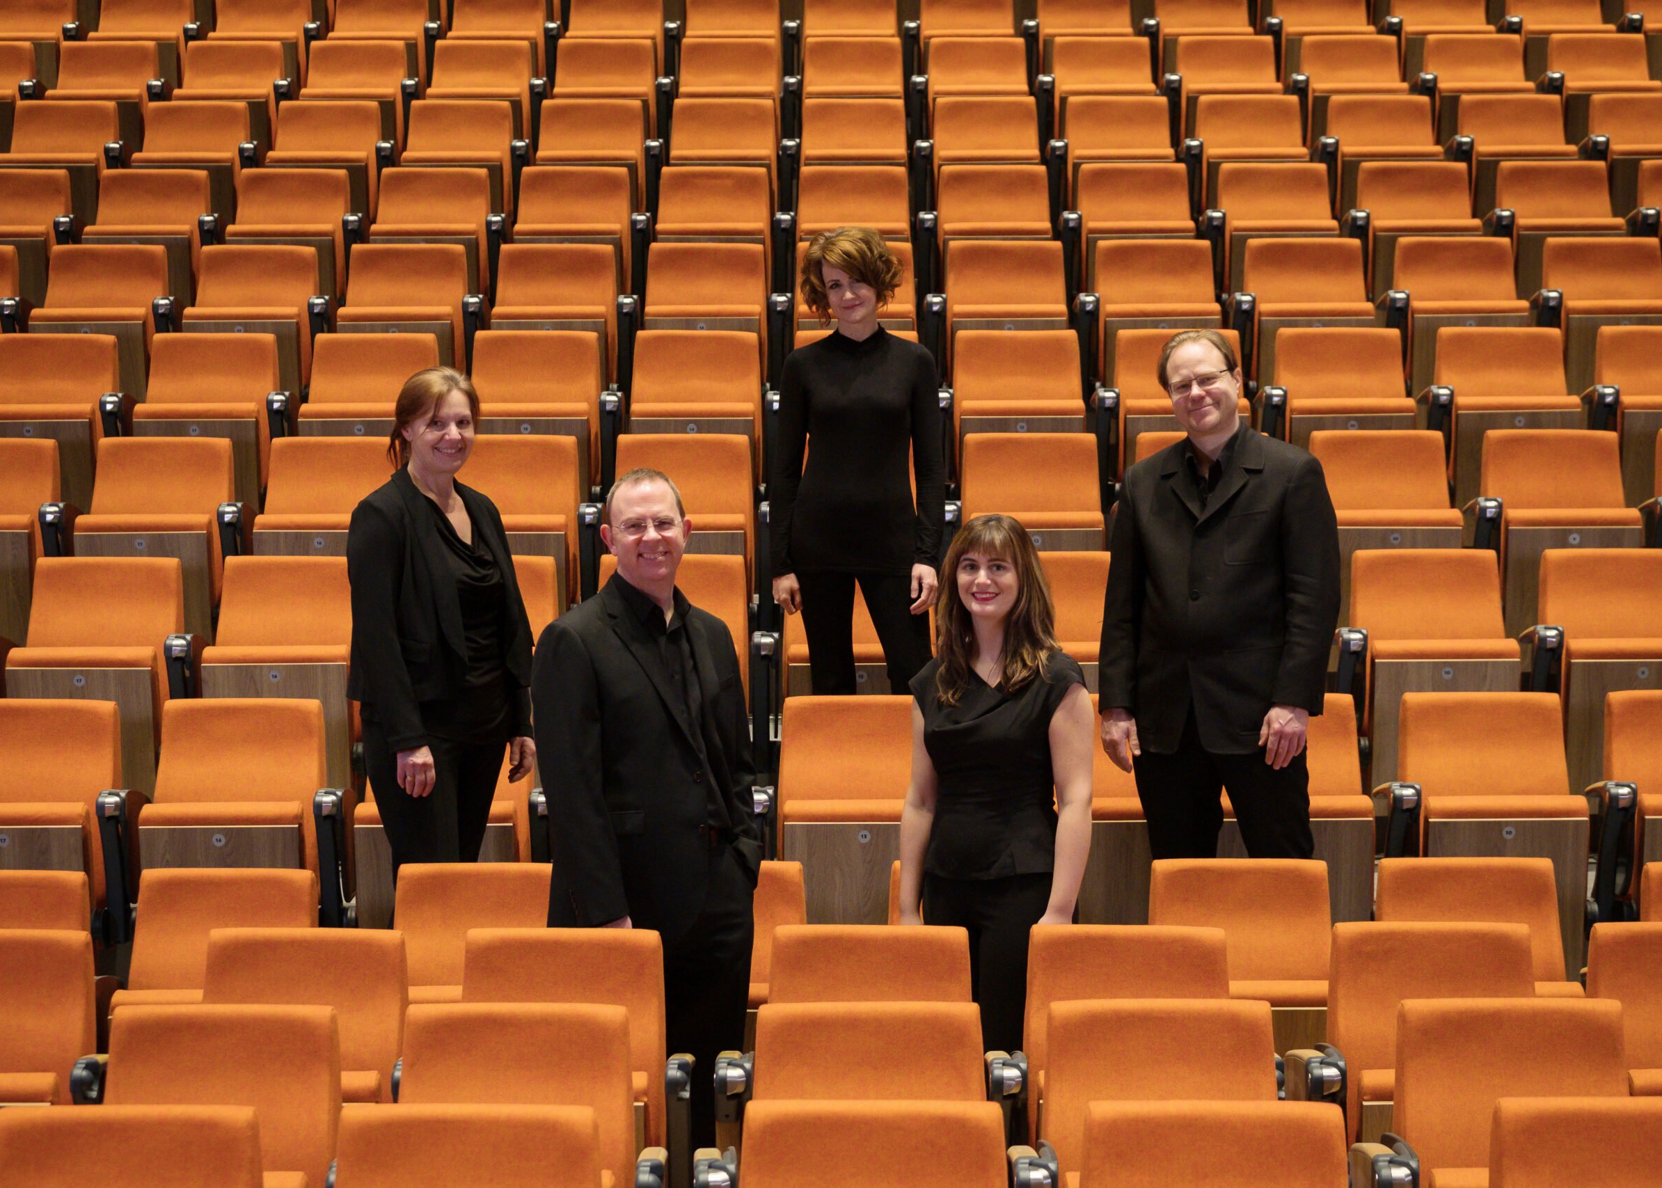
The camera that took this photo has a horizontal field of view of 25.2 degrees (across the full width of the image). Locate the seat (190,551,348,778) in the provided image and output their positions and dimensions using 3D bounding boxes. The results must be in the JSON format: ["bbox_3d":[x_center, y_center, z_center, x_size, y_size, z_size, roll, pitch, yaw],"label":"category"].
[{"bbox_3d":[-1.529,0.280,10.462,0.530,0.770,0.500,0,3,0],"label":"seat"}]

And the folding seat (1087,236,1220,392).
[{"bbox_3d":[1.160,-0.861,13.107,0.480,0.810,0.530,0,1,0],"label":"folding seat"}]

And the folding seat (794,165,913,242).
[{"bbox_3d":[0.085,-1.257,14.162,0.530,0.770,0.500,0,3,0],"label":"folding seat"}]

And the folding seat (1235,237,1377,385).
[{"bbox_3d":[1.663,-0.856,13.069,0.550,0.820,0.530,0,4,0],"label":"folding seat"}]

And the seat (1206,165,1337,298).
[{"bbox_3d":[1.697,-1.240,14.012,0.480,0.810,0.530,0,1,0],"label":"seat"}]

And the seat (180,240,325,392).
[{"bbox_3d":[-2.101,-0.855,13.516,0.475,0.830,0.510,0,3,0],"label":"seat"}]

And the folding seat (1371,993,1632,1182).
[{"bbox_3d":[1.238,1.157,6.671,0.550,0.820,0.530,0,4,0],"label":"folding seat"}]

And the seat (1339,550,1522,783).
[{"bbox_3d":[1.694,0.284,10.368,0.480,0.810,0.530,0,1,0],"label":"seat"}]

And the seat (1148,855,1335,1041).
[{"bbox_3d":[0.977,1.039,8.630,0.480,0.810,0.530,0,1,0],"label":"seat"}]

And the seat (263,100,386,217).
[{"bbox_3d":[-2.100,-1.641,15.426,0.475,0.830,0.510,0,3,0],"label":"seat"}]

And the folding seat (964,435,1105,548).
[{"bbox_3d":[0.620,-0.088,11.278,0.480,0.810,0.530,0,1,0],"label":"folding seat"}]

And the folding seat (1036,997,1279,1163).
[{"bbox_3d":[0.632,1.218,6.937,0.475,0.870,0.510,0,3,0],"label":"folding seat"}]

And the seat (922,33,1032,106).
[{"bbox_3d":[0.597,-1.983,15.811,0.550,0.820,0.530,0,4,0],"label":"seat"}]

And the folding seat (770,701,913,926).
[{"bbox_3d":[0.092,0.696,9.766,0.475,0.830,0.510,0,3,0],"label":"folding seat"}]

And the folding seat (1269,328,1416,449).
[{"bbox_3d":[1.742,-0.480,12.566,0.475,0.830,0.510,0,3,0],"label":"folding seat"}]

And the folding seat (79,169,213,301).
[{"bbox_3d":[-2.563,-1.211,13.983,0.550,0.820,0.530,0,4,0],"label":"folding seat"}]

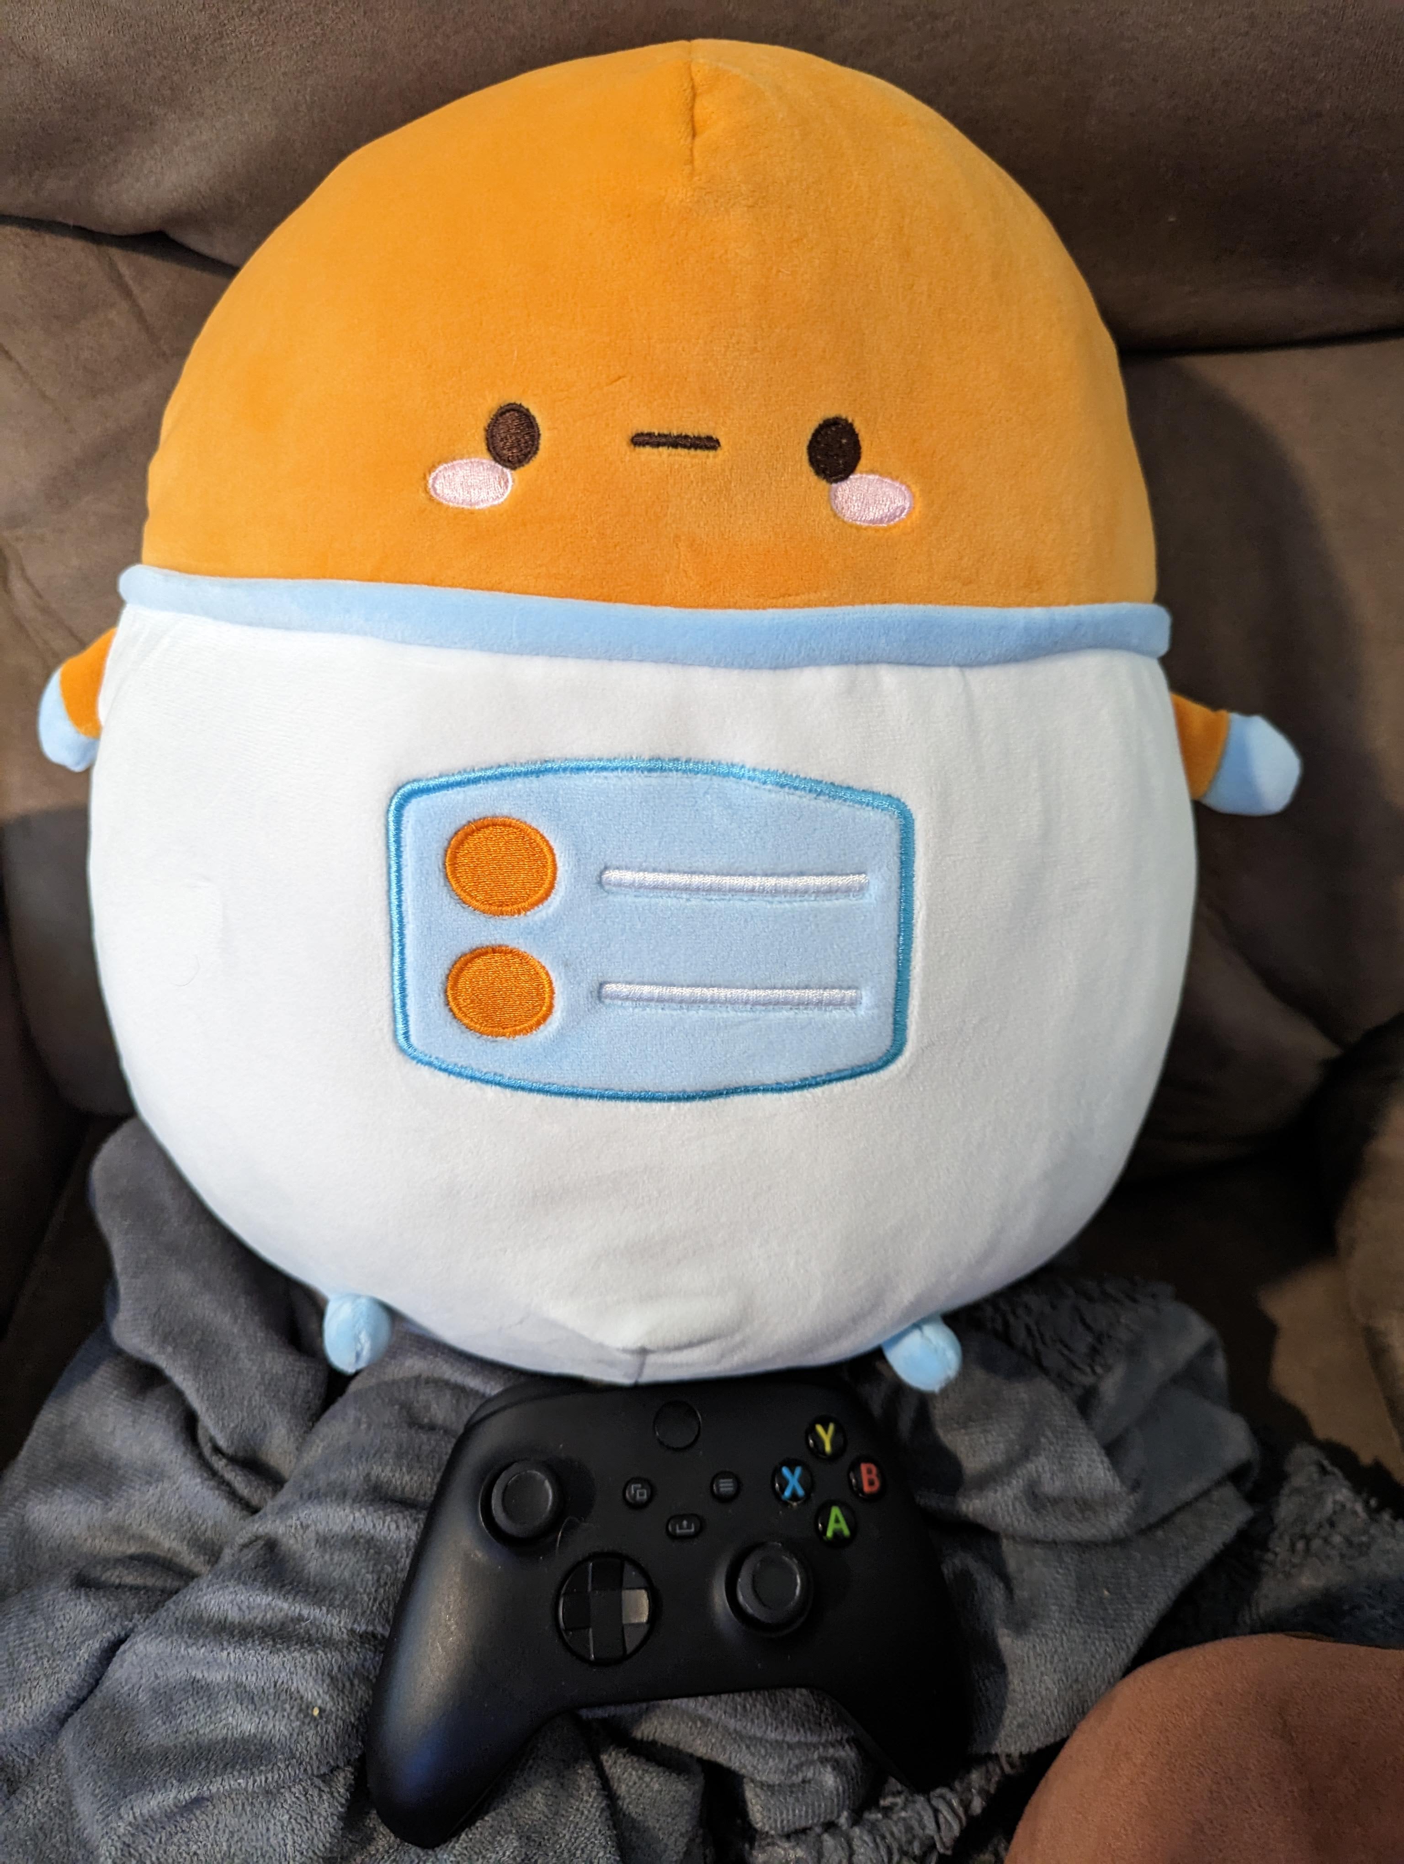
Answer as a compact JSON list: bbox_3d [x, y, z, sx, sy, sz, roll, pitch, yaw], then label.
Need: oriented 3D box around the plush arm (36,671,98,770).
[{"bbox_3d":[-0.196,-0.065,0.402,0.023,0.033,0.026,2,17,-3],"label":"plush arm"}]

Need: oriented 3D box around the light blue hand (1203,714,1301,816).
[{"bbox_3d":[0.175,-0.053,0.412,0.031,0.033,0.026,2,17,-3],"label":"light blue hand"}]

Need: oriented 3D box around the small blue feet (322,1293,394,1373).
[{"bbox_3d":[-0.106,0.123,0.398,0.023,0.026,0.025,2,17,-3],"label":"small blue feet"}]

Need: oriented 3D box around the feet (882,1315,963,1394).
[{"bbox_3d":[0.069,0.131,0.403,0.025,0.026,0.026,2,17,-3],"label":"feet"}]

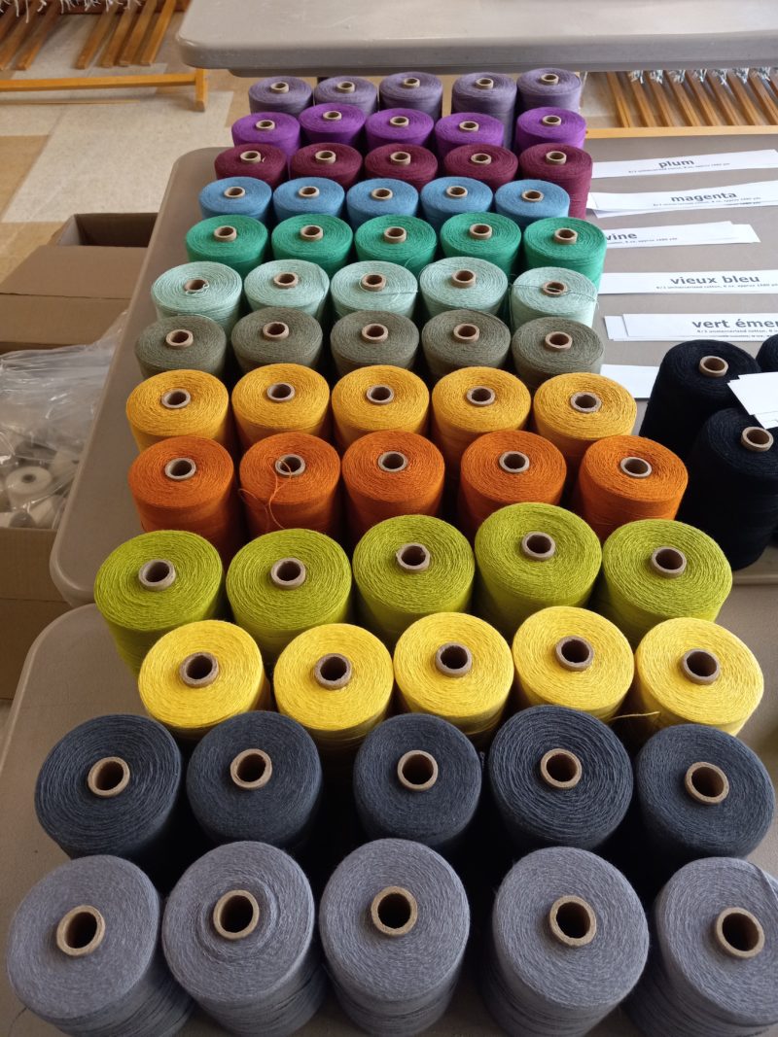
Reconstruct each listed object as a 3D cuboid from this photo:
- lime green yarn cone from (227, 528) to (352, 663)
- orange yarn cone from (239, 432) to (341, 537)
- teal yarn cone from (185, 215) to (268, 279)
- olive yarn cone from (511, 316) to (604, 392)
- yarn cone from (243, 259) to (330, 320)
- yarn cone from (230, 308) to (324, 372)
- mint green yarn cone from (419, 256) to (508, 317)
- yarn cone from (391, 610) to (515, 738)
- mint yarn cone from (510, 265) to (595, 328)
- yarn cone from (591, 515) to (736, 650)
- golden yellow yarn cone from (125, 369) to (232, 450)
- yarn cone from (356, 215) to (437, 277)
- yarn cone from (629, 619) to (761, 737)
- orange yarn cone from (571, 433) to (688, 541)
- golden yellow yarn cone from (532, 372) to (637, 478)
[{"bbox_3d":[-0.061,0.067,0.535,0.077,0.104,0.077,-1,49,0],"label":"lime green yarn cone"},{"bbox_3d":[-0.067,-0.002,0.597,0.070,0.104,0.070,-1,49,0],"label":"orange yarn cone"},{"bbox_3d":[-0.154,-0.235,0.803,0.078,0.104,0.078,-1,49,0],"label":"teal yarn cone"},{"bbox_3d":[0.137,-0.107,0.694,0.074,0.110,0.074,-2,48,0],"label":"olive yarn cone"},{"bbox_3d":[-0.090,-0.175,0.749,0.076,0.104,0.076,-1,49,0],"label":"yarn cone"},{"bbox_3d":[-0.091,-0.119,0.707,0.075,0.111,0.075,-2,48,0],"label":"yarn cone"},{"bbox_3d":[0.066,-0.177,0.749,0.078,0.104,0.078,-1,49,0],"label":"mint green yarn cone"},{"bbox_3d":[0.038,0.116,0.499,0.068,0.108,0.068,-2,48,0],"label":"yarn cone"},{"bbox_3d":[0.146,-0.168,0.750,0.073,0.107,0.073,-2,48,0],"label":"mint yarn cone"},{"bbox_3d":[0.176,0.062,0.545,0.080,0.109,0.080,-2,49,0],"label":"yarn cone"},{"bbox_3d":[-0.158,-0.055,0.644,0.076,0.104,0.076,-1,49,0],"label":"golden yellow yarn cone"},{"bbox_3d":[0.007,-0.236,0.810,0.077,0.110,0.077,-2,48,0],"label":"yarn cone"},{"bbox_3d":[0.177,0.119,0.497,0.071,0.109,0.071,-2,49,0],"label":"yarn cone"},{"bbox_3d":[0.171,-0.001,0.600,0.072,0.109,0.072,-2,48,0],"label":"orange yarn cone"},{"bbox_3d":[0.147,-0.051,0.643,0.076,0.110,0.076,-2,48,0],"label":"golden yellow yarn cone"}]

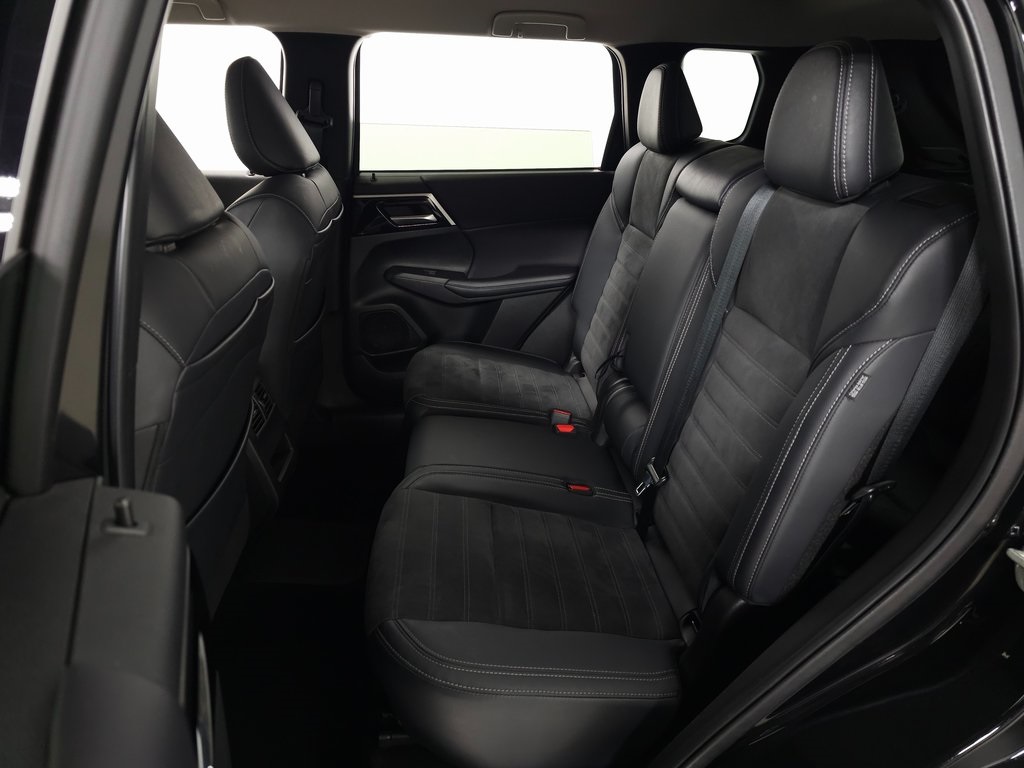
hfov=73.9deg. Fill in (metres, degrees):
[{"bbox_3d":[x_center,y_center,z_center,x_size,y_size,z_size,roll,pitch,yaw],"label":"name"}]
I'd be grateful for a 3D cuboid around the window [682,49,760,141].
[{"bbox_3d":[0.580,-0.813,1.918,0.250,0.250,0.030,-2,35,-4],"label":"window"}]

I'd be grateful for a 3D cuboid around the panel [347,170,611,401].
[{"bbox_3d":[-0.111,-0.292,2.046,0.830,0.660,0.120,-2,23,-4],"label":"panel"}]

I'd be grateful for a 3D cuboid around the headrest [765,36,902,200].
[{"bbox_3d":[0.434,-0.348,0.898,0.125,0.190,0.240,-2,23,-4],"label":"headrest"}]

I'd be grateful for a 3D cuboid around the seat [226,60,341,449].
[{"bbox_3d":[-0.833,-0.217,1.666,0.820,1.060,0.520,-2,23,-4],"label":"seat"}]

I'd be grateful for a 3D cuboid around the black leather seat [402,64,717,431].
[{"bbox_3d":[0.078,-0.263,1.748,0.740,1.000,0.500,-2,23,-4],"label":"black leather seat"}]

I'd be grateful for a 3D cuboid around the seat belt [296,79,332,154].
[{"bbox_3d":[-0.508,-0.685,1.757,0.090,0.190,0.060,-2,23,-4],"label":"seat belt"}]

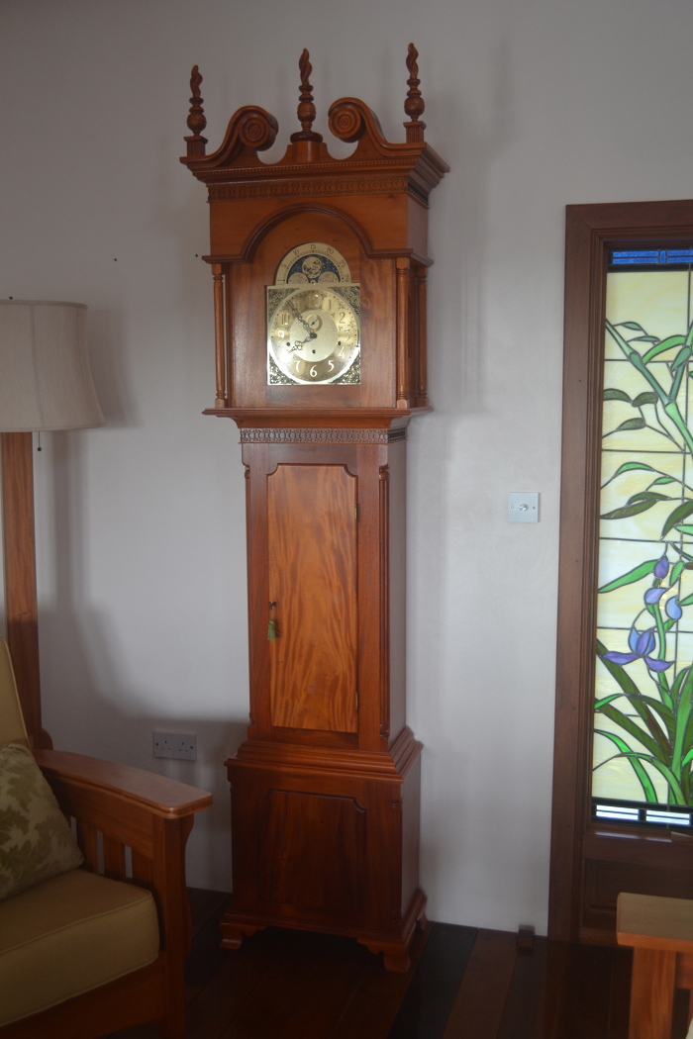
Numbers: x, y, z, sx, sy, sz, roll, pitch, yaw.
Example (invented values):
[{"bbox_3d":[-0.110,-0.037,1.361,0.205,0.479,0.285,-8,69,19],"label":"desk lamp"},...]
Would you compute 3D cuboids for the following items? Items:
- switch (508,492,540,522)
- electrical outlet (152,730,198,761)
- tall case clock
[{"bbox_3d":[0.498,-0.033,2.920,0.086,0.086,0.016,2,8,15],"label":"switch"},{"bbox_3d":[-0.546,0.726,3.318,0.147,0.086,0.012,2,8,15],"label":"electrical outlet"},{"bbox_3d":[-0.070,0.017,2.915,0.652,2.465,0.342,2,8,15],"label":"tall case clock"}]

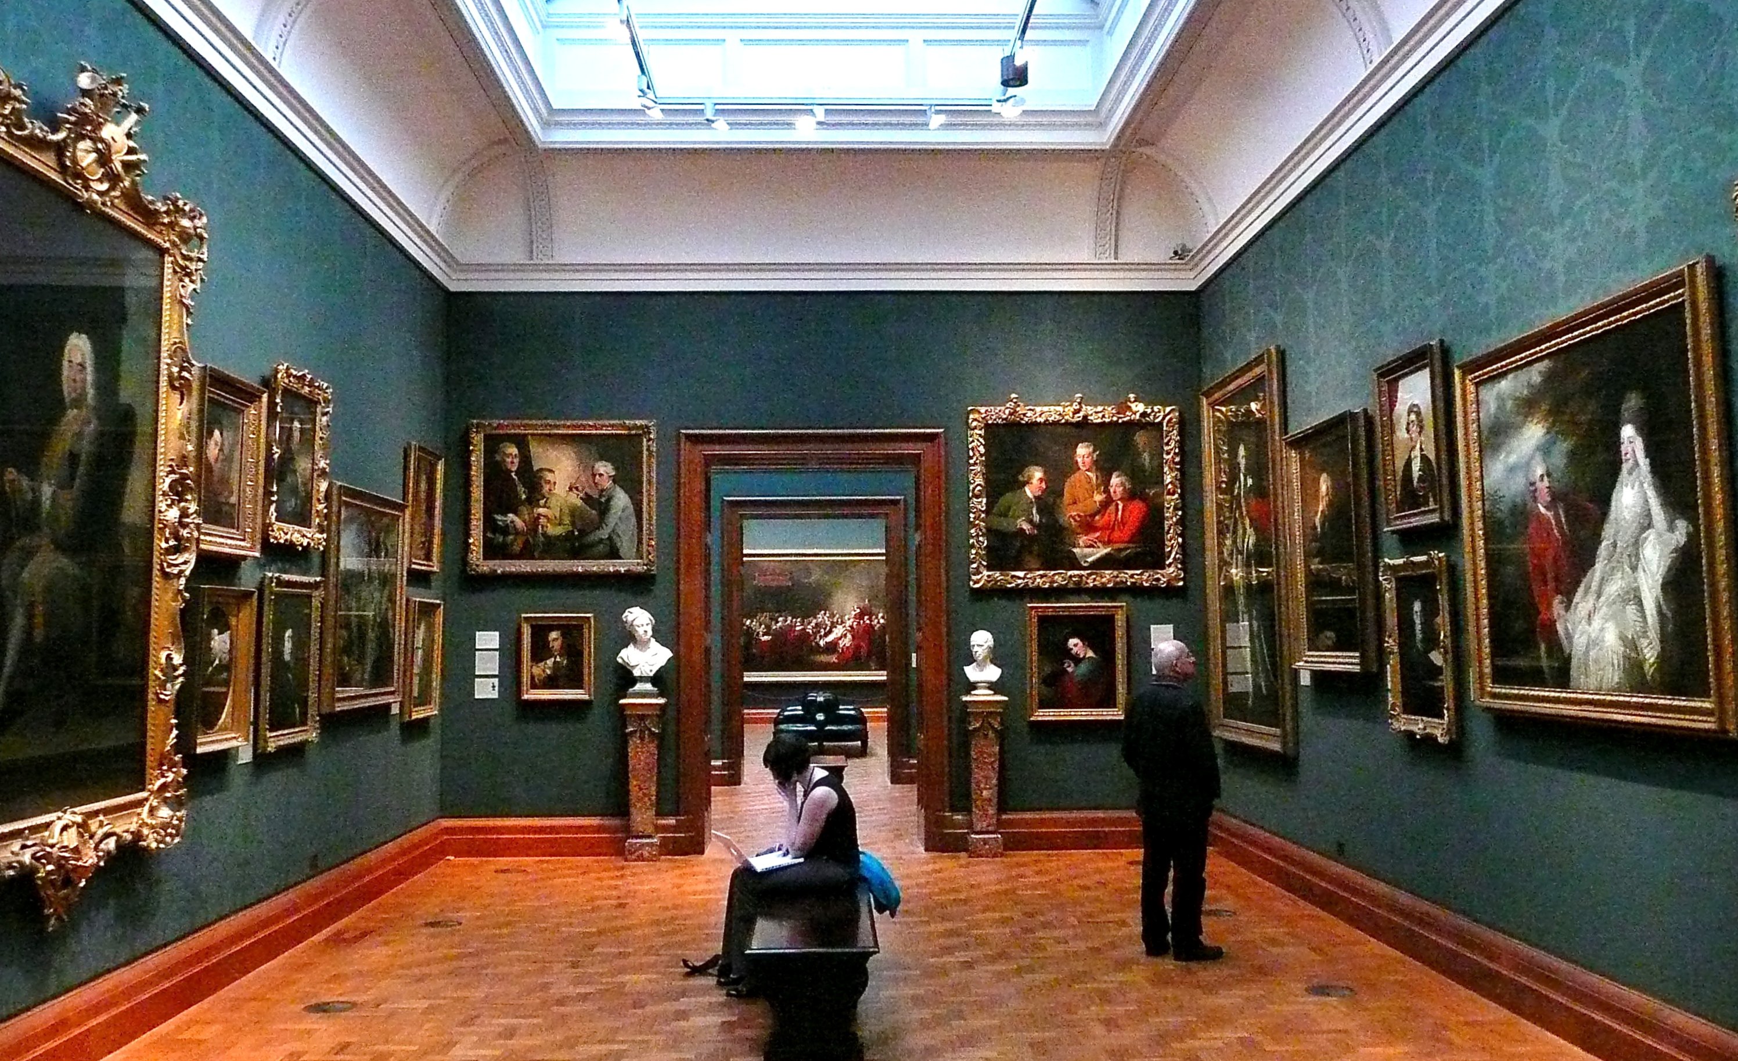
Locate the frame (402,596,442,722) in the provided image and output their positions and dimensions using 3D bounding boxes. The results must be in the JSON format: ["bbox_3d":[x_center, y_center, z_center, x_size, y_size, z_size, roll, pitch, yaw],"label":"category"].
[{"bbox_3d":[-3.295,0.945,10.381,0.070,0.847,0.745,0,-4,-2],"label":"frame"}]

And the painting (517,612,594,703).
[{"bbox_3d":[-2.438,0.995,11.056,0.561,0.673,0.075,0,-4,-2],"label":"painting"}]

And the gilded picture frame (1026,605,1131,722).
[{"bbox_3d":[1.638,1.038,11.106,0.777,0.915,0.080,0,-4,-2],"label":"gilded picture frame"}]

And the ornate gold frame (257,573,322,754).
[{"bbox_3d":[-3.204,0.725,7.799,0.070,0.933,0.757,0,-4,-2],"label":"ornate gold frame"}]

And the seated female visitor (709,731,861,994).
[{"bbox_3d":[-0.405,1.575,6.758,0.700,1.210,0.470,0,-4,-2],"label":"seated female visitor"}]

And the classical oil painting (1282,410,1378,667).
[{"bbox_3d":[2.725,0.100,8.363,0.110,1.450,1.130,0,-4,-2],"label":"classical oil painting"}]

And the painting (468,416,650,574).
[{"bbox_3d":[-2.421,-0.254,11.146,1.479,1.226,0.090,0,-4,-2],"label":"painting"}]

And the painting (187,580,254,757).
[{"bbox_3d":[-3.166,0.669,6.845,0.080,0.780,0.625,0,-4,-2],"label":"painting"}]

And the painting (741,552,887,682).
[{"bbox_3d":[-1.094,1.750,28.490,3.350,2.618,0.120,0,-4,-2],"label":"painting"}]

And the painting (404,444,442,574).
[{"bbox_3d":[-3.274,-0.142,10.329,0.080,0.890,0.720,0,-4,-2],"label":"painting"}]

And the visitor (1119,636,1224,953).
[{"bbox_3d":[1.586,1.384,7.351,0.330,1.650,0.490,4,-6,-42],"label":"visitor"}]

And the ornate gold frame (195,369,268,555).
[{"bbox_3d":[-3.161,-0.323,6.945,0.075,0.860,0.710,0,-4,-2],"label":"ornate gold frame"}]

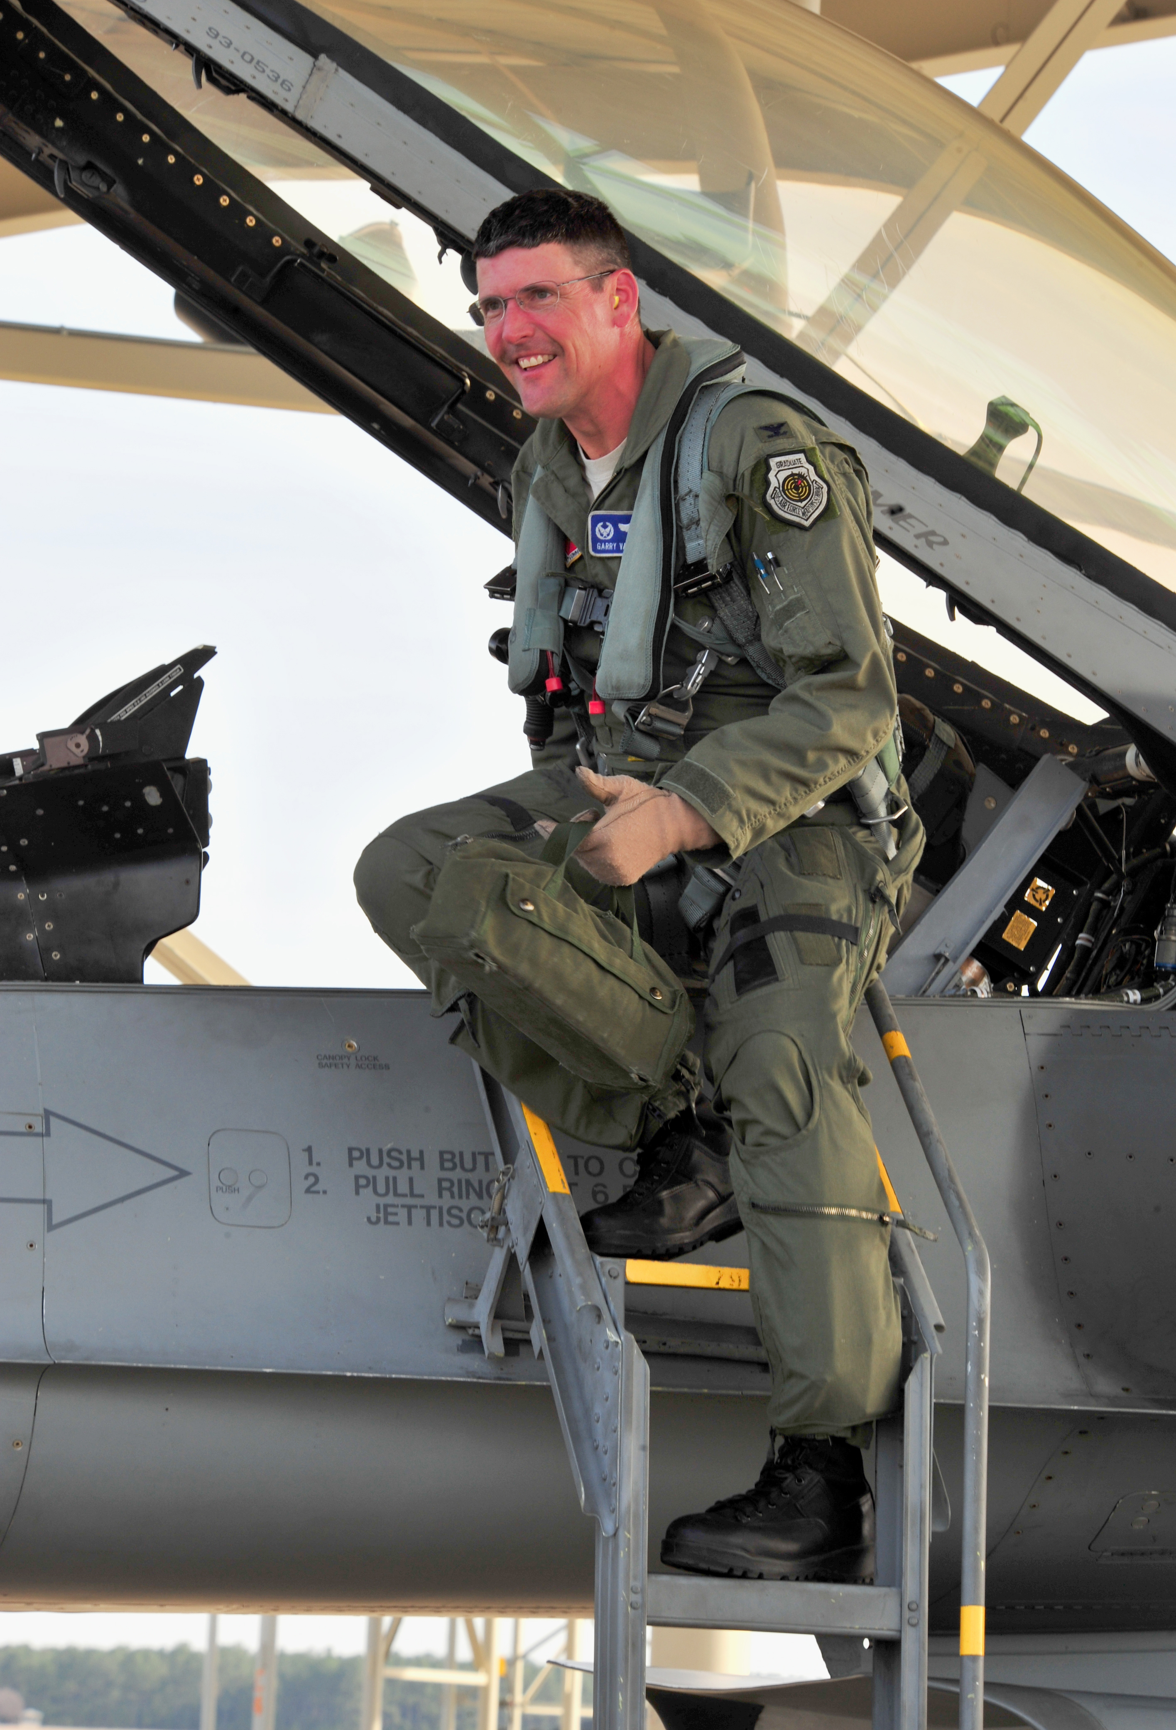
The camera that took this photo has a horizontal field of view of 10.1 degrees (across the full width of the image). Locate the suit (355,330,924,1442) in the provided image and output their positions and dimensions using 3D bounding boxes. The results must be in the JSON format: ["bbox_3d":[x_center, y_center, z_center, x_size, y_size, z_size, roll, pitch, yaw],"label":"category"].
[{"bbox_3d":[0.050,0.014,7.100,0.620,1.190,0.650,-6,-10,41],"label":"suit"}]

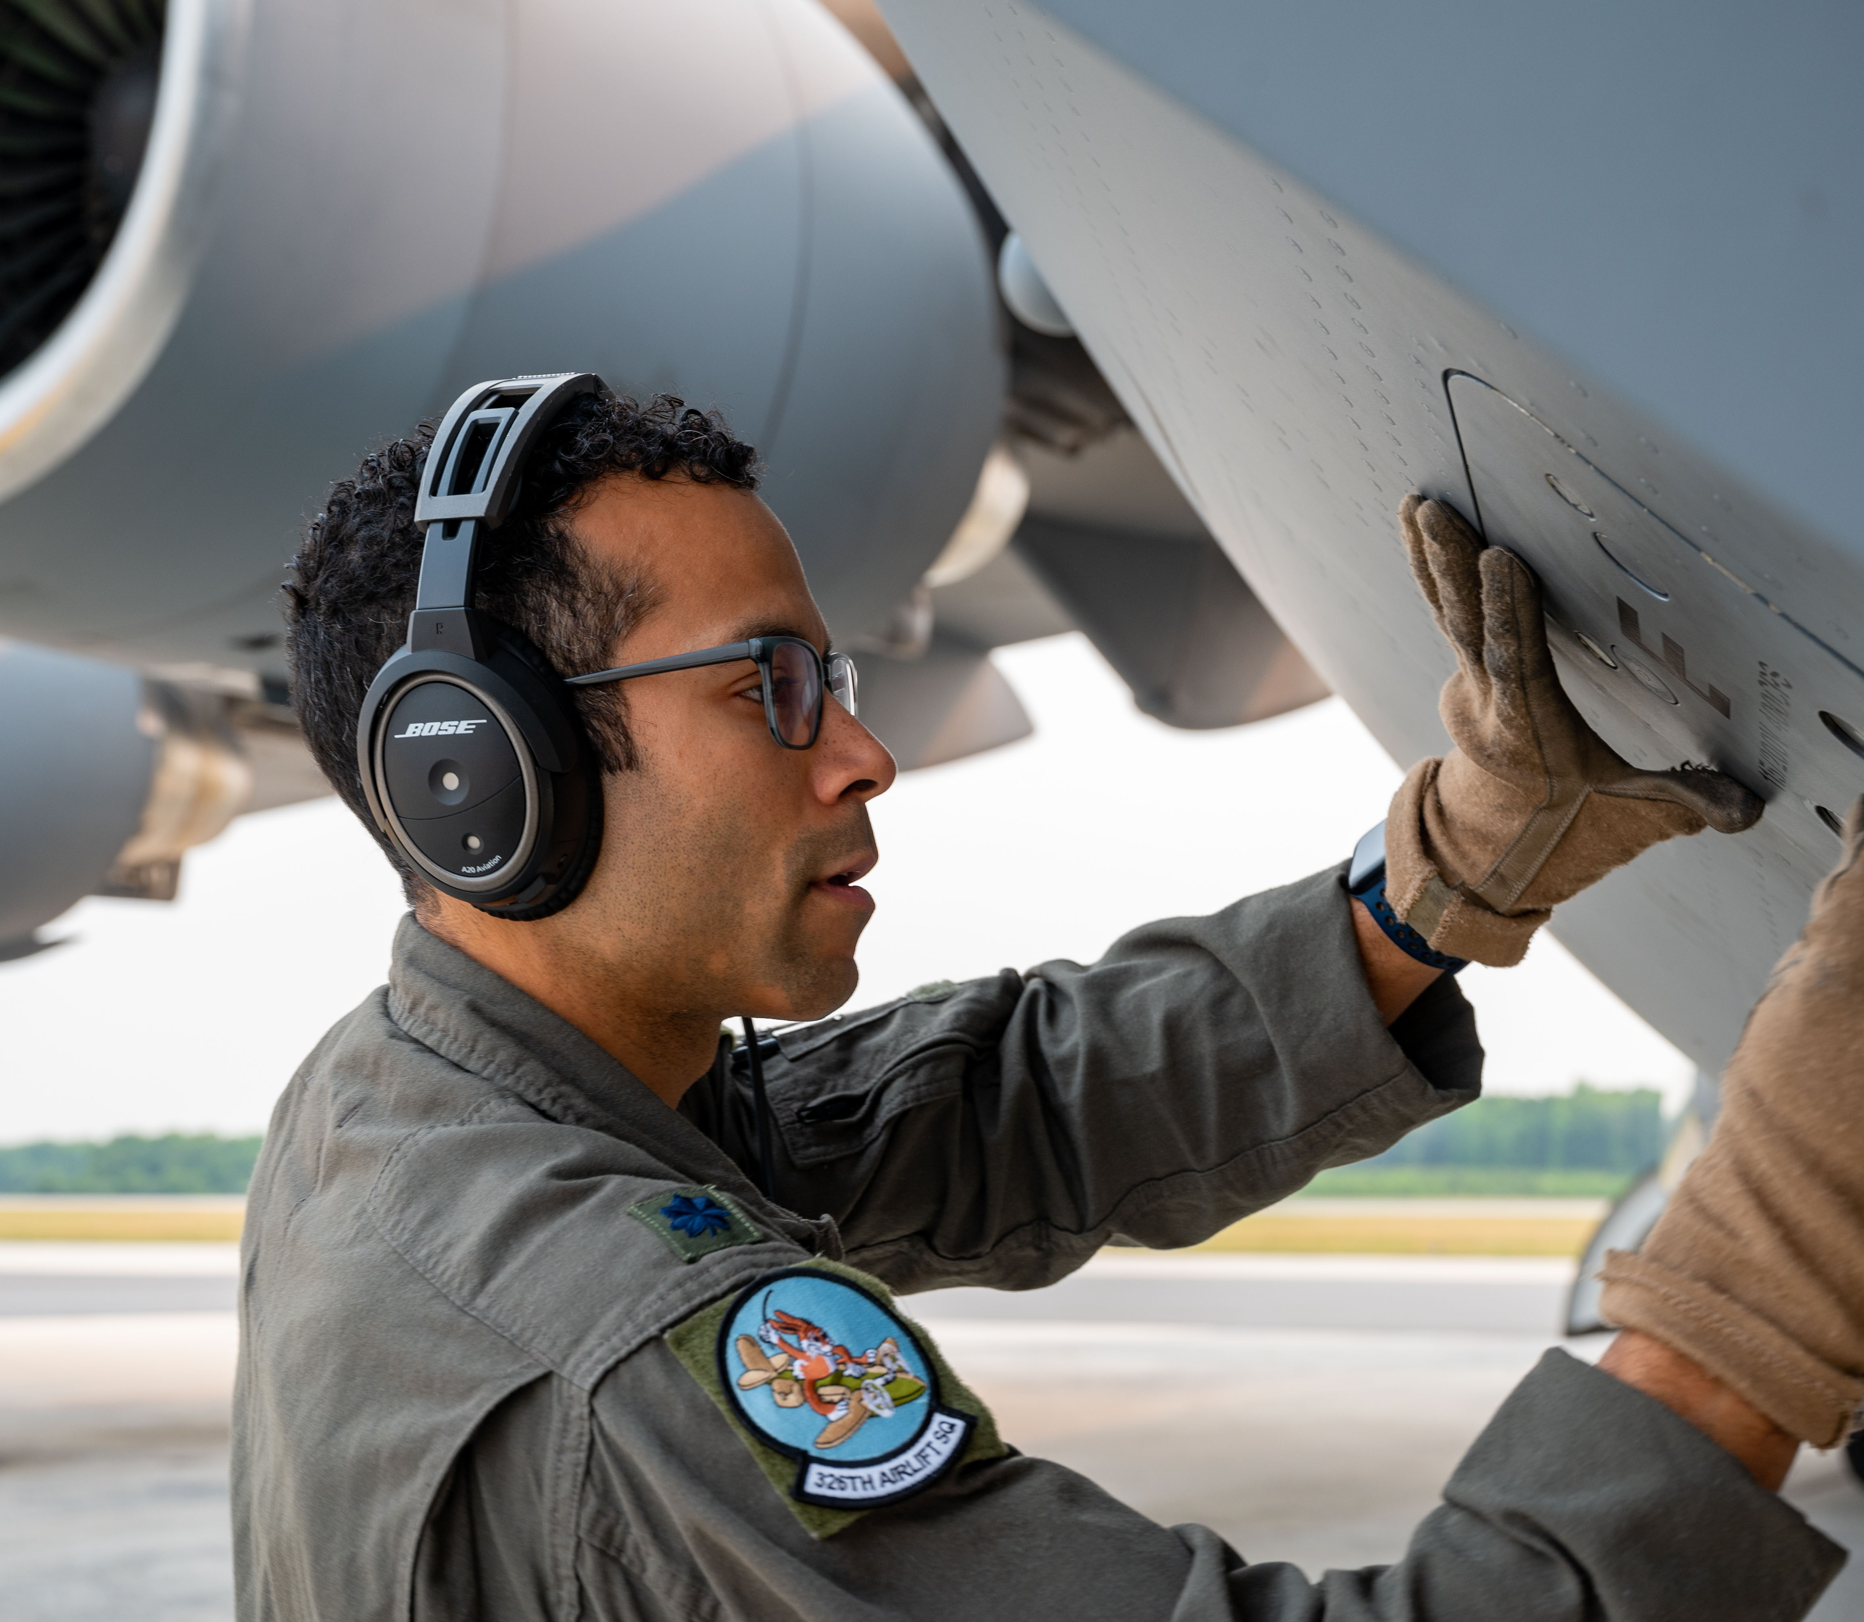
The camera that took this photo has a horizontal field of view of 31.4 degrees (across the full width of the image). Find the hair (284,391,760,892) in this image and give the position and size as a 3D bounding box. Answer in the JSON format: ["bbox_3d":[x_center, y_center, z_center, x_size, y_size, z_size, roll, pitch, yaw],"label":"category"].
[{"bbox_3d":[-0.159,-0.065,1.300,0.197,0.195,0.172,-8,-9,17],"label":"hair"}]

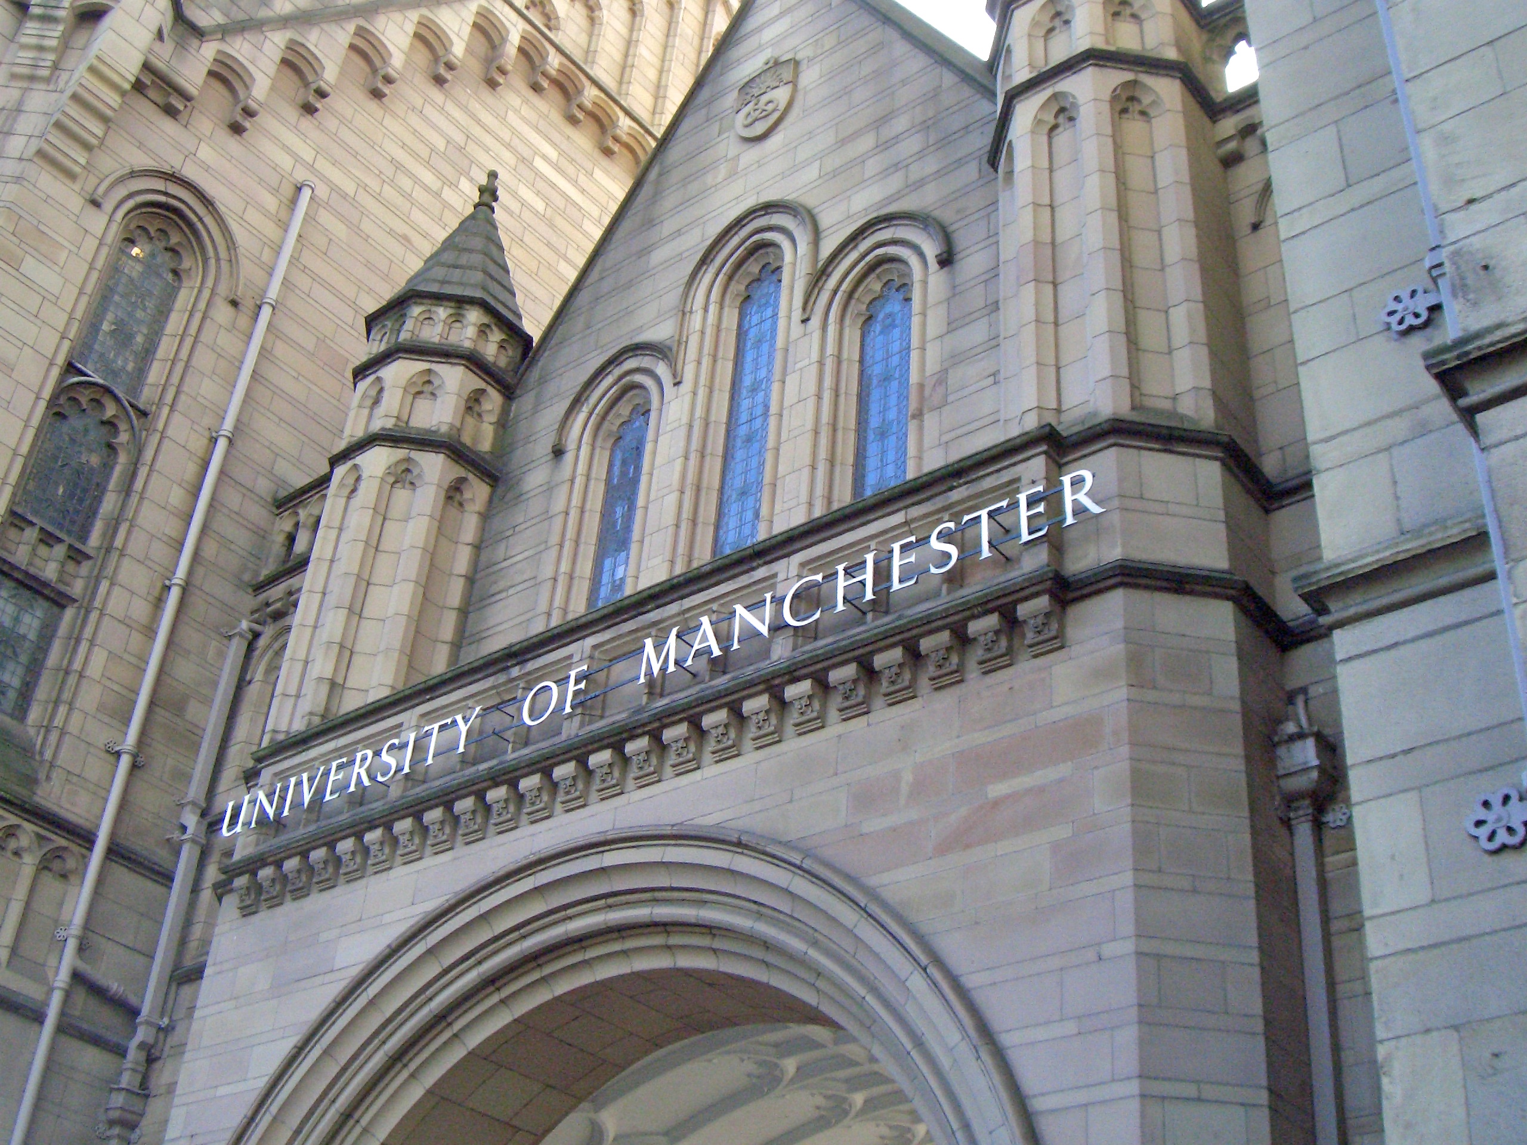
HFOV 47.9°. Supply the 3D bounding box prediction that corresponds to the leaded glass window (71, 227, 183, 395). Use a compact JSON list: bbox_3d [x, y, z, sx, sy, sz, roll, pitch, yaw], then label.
[{"bbox_3d":[-6.492,-2.798,17.817,0.150,2.184,0.779,-22,-43,33],"label":"leaded glass window"}]

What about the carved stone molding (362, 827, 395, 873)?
[{"bbox_3d":[-2.773,2.017,12.505,0.200,0.273,0.165,-22,-43,33],"label":"carved stone molding"}]

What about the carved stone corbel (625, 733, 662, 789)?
[{"bbox_3d":[-0.751,1.176,10.717,0.203,0.251,0.151,-22,-42,35],"label":"carved stone corbel"}]

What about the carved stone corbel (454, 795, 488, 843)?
[{"bbox_3d":[-2.015,1.713,11.971,0.200,0.273,0.165,-22,-43,33],"label":"carved stone corbel"}]

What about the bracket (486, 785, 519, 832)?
[{"bbox_3d":[-1.762,1.611,11.793,0.200,0.273,0.165,-22,-43,33],"label":"bracket"}]

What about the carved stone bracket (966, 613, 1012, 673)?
[{"bbox_3d":[1.272,0.394,9.659,0.200,0.273,0.165,-22,-43,33],"label":"carved stone bracket"}]

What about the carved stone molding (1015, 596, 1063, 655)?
[{"bbox_3d":[1.525,0.292,9.482,0.200,0.273,0.165,-22,-43,33],"label":"carved stone molding"}]

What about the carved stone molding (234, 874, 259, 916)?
[{"bbox_3d":[-4.037,2.525,13.394,0.200,0.273,0.165,-22,-43,33],"label":"carved stone molding"}]

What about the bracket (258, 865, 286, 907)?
[{"bbox_3d":[-3.716,2.374,12.979,0.203,0.251,0.151,-22,-42,35],"label":"bracket"}]

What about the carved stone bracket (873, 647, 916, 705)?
[{"bbox_3d":[0.733,0.578,9.584,0.203,0.251,0.151,-22,-42,35],"label":"carved stone bracket"}]

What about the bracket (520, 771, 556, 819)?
[{"bbox_3d":[-1.489,1.476,11.279,0.203,0.251,0.151,-22,-42,35],"label":"bracket"}]

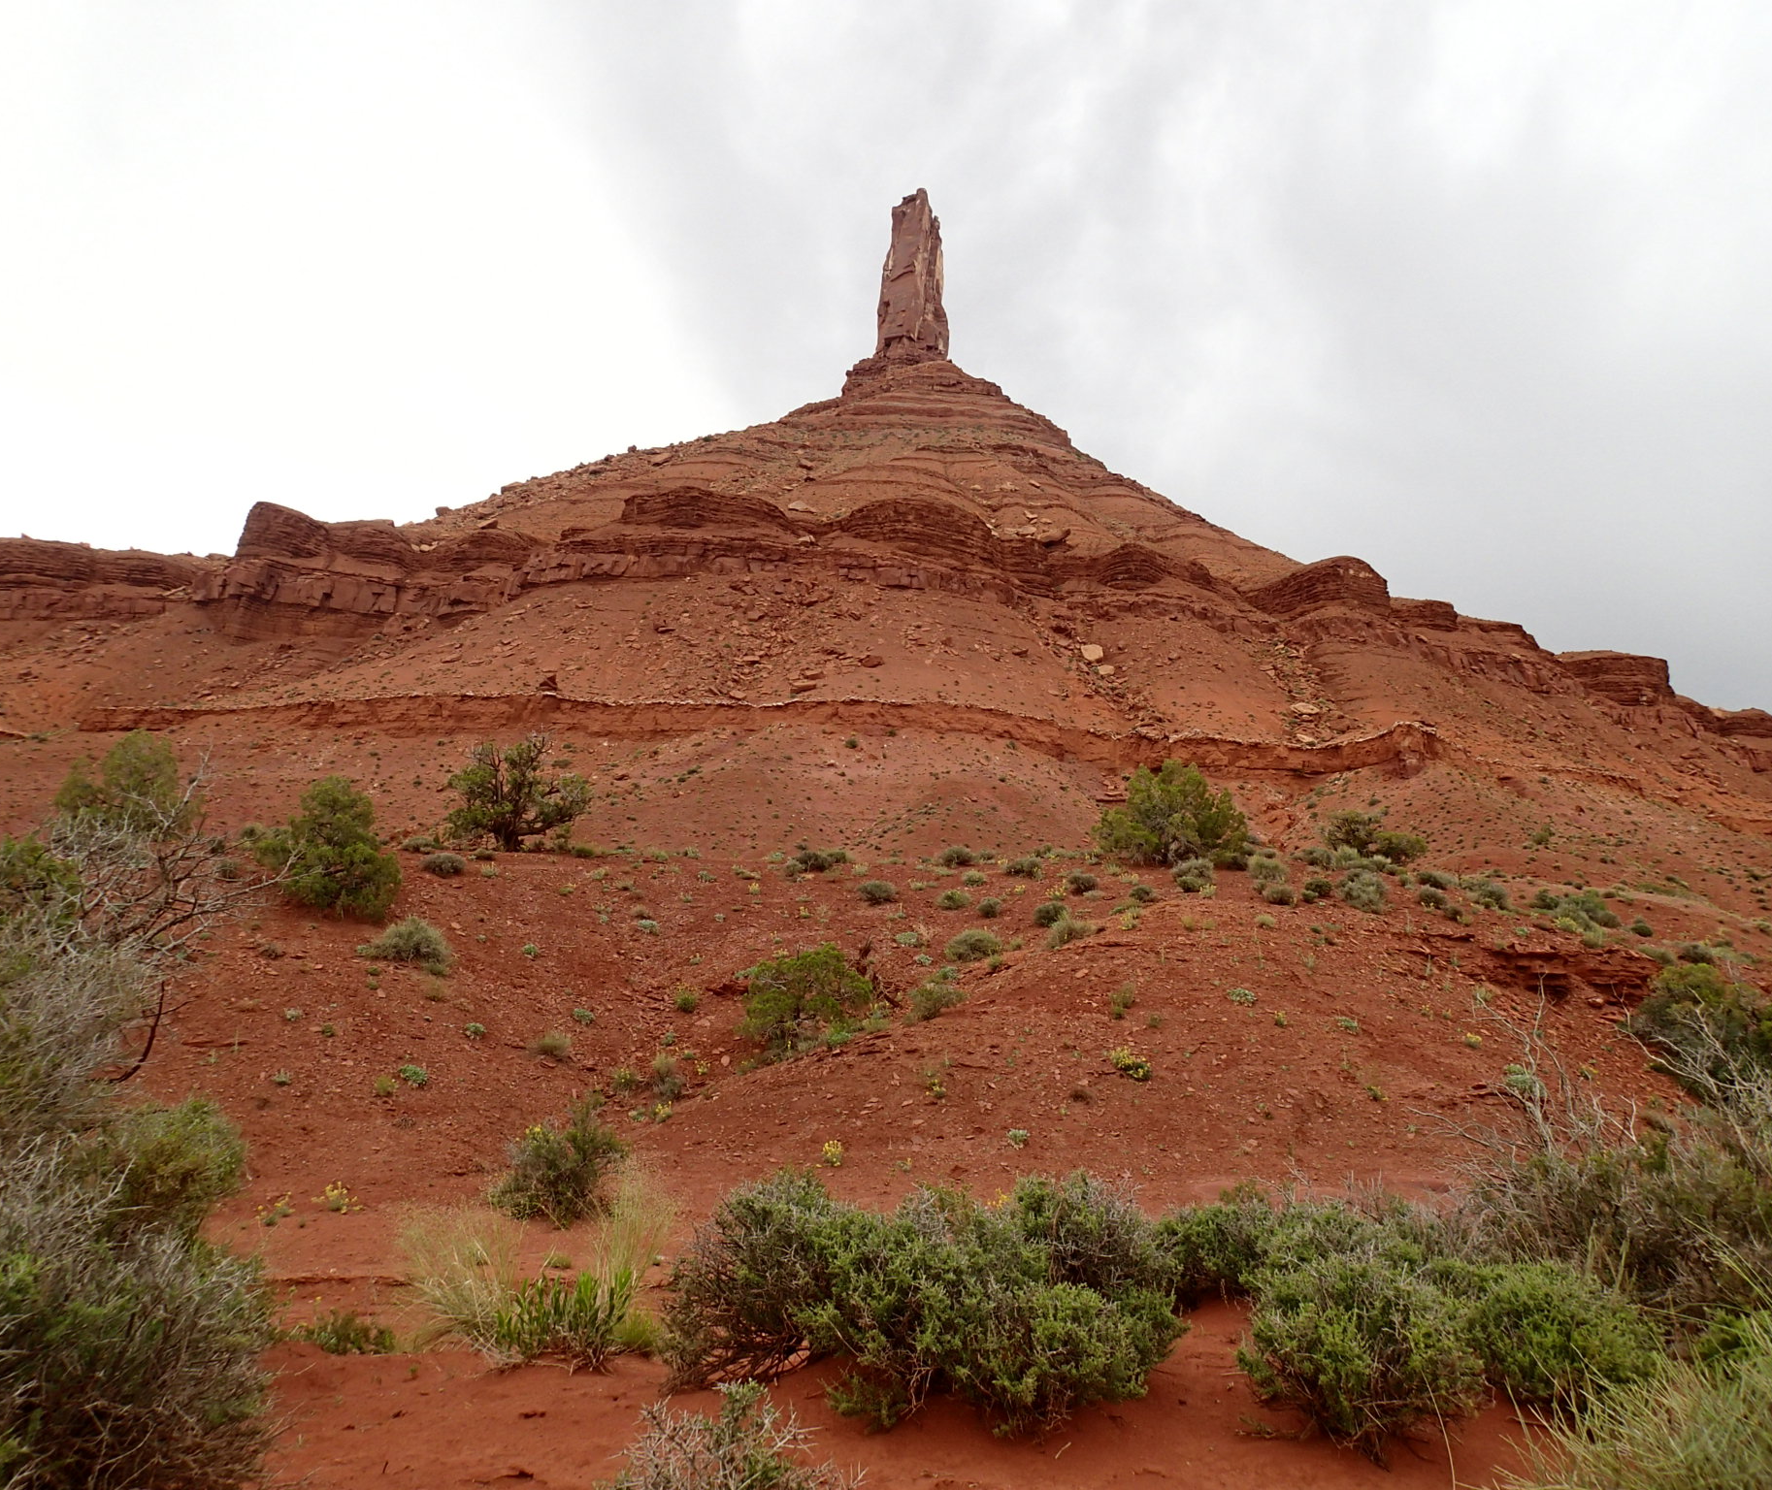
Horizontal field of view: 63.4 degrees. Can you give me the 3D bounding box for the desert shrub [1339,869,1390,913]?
[{"bbox_3d":[6.986,2.135,21.000,0.727,0.646,0.654,0,-6,0],"label":"desert shrub"}]

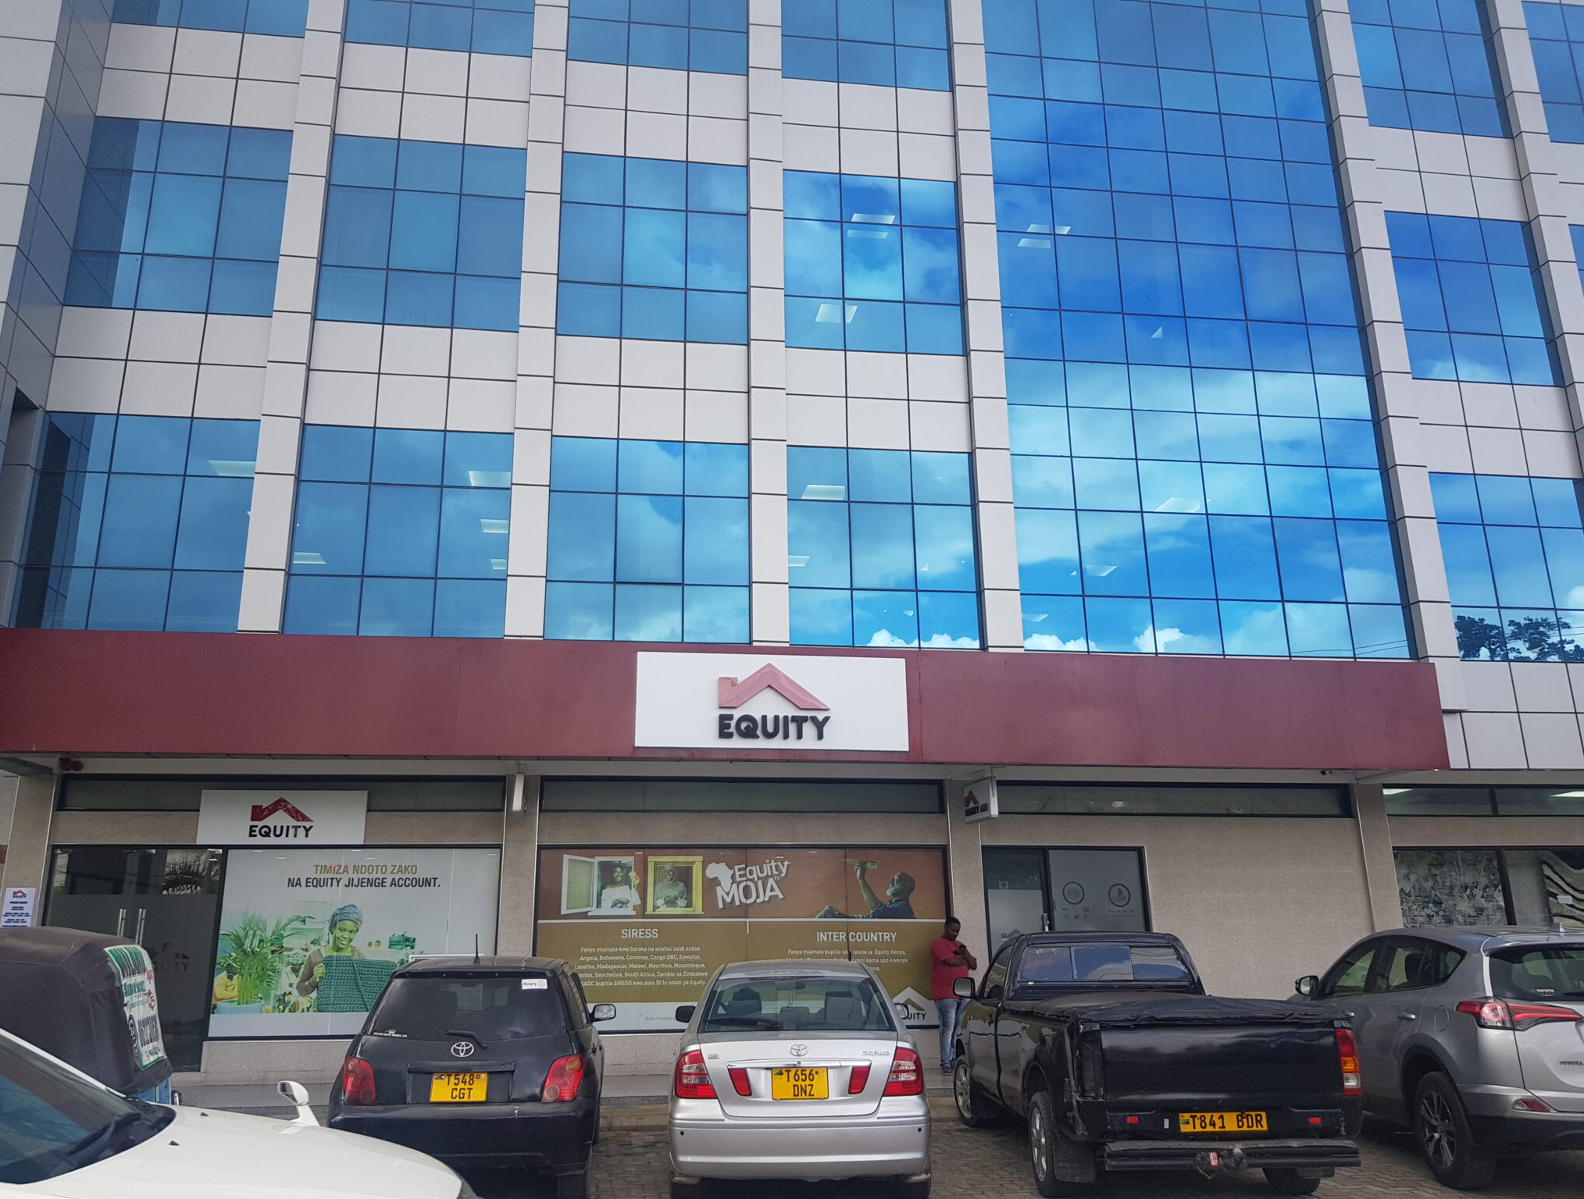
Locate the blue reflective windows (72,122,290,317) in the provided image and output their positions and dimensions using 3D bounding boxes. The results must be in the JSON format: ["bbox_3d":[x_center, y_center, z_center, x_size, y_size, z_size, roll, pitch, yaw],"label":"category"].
[{"bbox_3d":[-6.771,-4.284,13.407,2.179,2.394,0.150,1,-16,-8],"label":"blue reflective windows"}]

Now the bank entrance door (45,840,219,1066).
[{"bbox_3d":[-6.940,3.744,12.542,1.742,2.258,0.100,1,-16,-8],"label":"bank entrance door"}]

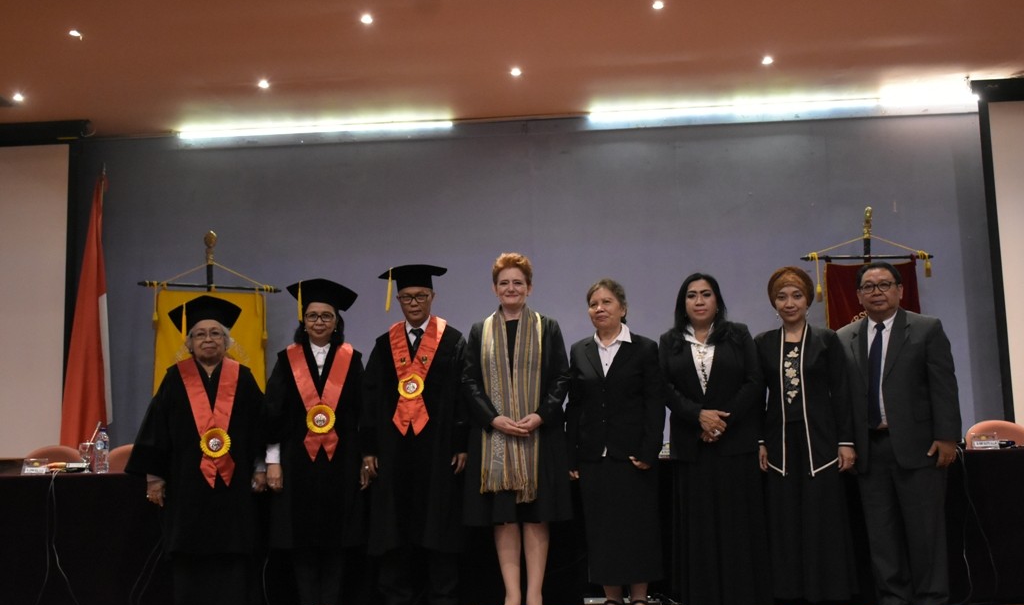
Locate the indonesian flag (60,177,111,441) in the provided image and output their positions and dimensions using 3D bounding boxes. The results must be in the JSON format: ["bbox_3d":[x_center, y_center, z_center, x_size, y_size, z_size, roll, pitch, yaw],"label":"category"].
[{"bbox_3d":[-2.845,0.083,6.846,0.340,1.930,0.250,0,-7,-12],"label":"indonesian flag"}]

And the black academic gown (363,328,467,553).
[{"bbox_3d":[-0.474,0.641,4.965,0.540,1.103,0.330,-2,-7,2],"label":"black academic gown"}]

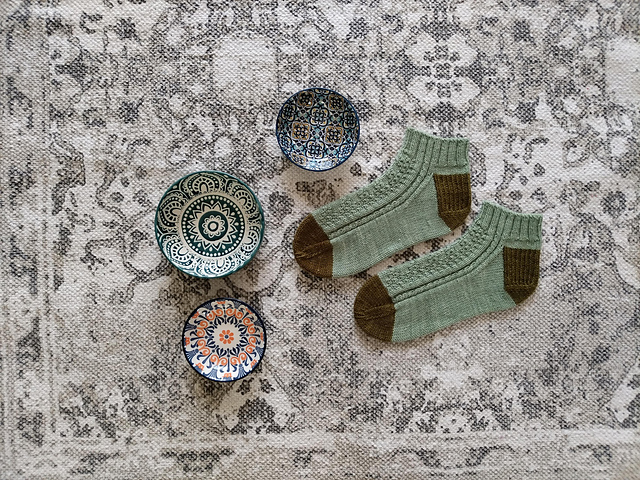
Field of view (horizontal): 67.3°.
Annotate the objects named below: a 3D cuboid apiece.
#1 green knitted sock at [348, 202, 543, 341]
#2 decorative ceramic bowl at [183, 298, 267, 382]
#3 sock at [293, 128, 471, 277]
[{"bbox_3d":[0.159,0.039,0.580,0.261,0.018,0.132,-20,90,-2],"label":"green knitted sock"},{"bbox_3d":[-0.109,0.115,0.564,0.096,0.033,0.096,0,89,-2],"label":"decorative ceramic bowl"},{"bbox_3d":[0.078,-0.048,0.579,0.251,0.018,0.137,-24,90,-2],"label":"sock"}]

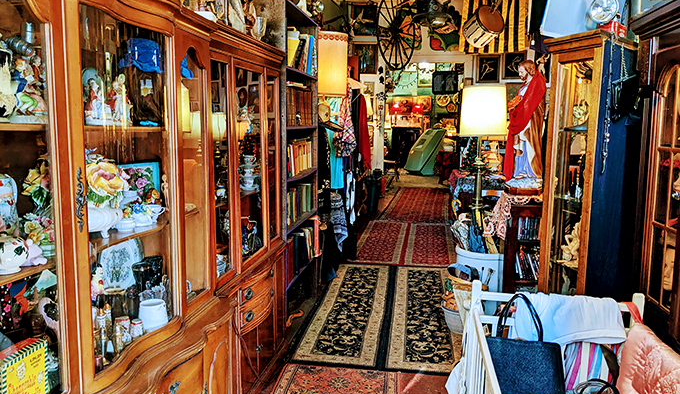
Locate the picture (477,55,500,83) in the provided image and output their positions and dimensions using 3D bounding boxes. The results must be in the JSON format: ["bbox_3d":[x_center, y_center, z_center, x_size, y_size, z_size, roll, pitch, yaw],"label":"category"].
[{"bbox_3d":[3.106,-2.677,11.100,0.469,0.579,0.030,2,8,9],"label":"picture"}]

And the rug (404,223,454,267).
[{"bbox_3d":[1.211,0.590,7.045,0.643,0.012,2.478,2,8,9],"label":"rug"}]

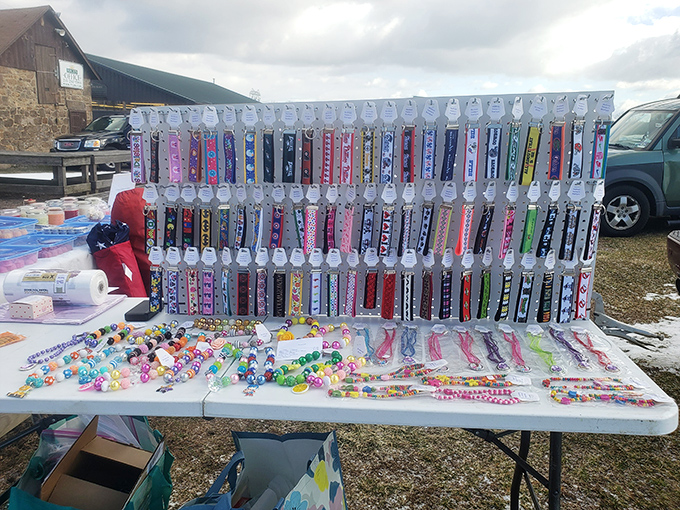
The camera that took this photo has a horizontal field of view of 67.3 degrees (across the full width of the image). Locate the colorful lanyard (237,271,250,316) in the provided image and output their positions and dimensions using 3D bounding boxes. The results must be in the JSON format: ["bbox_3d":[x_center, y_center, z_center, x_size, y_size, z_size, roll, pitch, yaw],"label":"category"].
[{"bbox_3d":[-0.279,0.111,1.476,0.034,0.140,0.012,3,14,0],"label":"colorful lanyard"}]

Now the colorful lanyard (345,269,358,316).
[{"bbox_3d":[0.033,0.109,1.431,0.034,0.139,0.014,4,14,7],"label":"colorful lanyard"}]

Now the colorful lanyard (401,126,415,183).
[{"bbox_3d":[0.175,-0.255,1.297,0.033,0.142,0.014,1,13,5],"label":"colorful lanyard"}]

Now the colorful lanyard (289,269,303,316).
[{"bbox_3d":[-0.124,0.109,1.453,0.034,0.141,0.014,5,14,7],"label":"colorful lanyard"}]

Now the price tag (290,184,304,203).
[{"bbox_3d":[-0.115,-0.164,1.367,0.044,0.055,0.005,3,13,12],"label":"price tag"}]

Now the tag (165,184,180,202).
[{"bbox_3d":[-0.464,-0.171,1.417,0.043,0.052,0.005,8,15,-9],"label":"tag"}]

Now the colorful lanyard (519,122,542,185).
[{"bbox_3d":[0.473,-0.249,1.260,0.034,0.150,0.014,6,14,9],"label":"colorful lanyard"}]

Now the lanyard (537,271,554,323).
[{"bbox_3d":[0.545,0.111,1.349,0.032,0.144,0.018,-3,15,-8],"label":"lanyard"}]

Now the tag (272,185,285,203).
[{"bbox_3d":[-0.164,-0.164,1.364,0.043,0.056,0.005,10,16,32],"label":"tag"}]

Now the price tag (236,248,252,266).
[{"bbox_3d":[-0.271,0.008,1.446,0.043,0.054,0.003,1,13,7],"label":"price tag"}]

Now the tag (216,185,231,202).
[{"bbox_3d":[-0.310,-0.163,1.367,0.040,0.051,0.004,-6,15,-17],"label":"tag"}]

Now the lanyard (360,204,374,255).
[{"bbox_3d":[0.071,-0.066,1.353,0.032,0.137,0.017,1,15,-3],"label":"lanyard"}]

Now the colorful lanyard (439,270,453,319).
[{"bbox_3d":[0.292,0.111,1.405,0.034,0.144,0.012,-2,15,-7],"label":"colorful lanyard"}]

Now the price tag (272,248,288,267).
[{"bbox_3d":[-0.168,0.007,1.433,0.043,0.052,0.005,0,13,8],"label":"price tag"}]

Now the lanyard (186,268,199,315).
[{"bbox_3d":[-0.430,0.110,1.495,0.034,0.145,0.012,1,13,7],"label":"lanyard"}]

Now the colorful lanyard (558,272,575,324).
[{"bbox_3d":[0.598,0.114,1.350,0.033,0.143,0.015,-3,14,-3],"label":"colorful lanyard"}]

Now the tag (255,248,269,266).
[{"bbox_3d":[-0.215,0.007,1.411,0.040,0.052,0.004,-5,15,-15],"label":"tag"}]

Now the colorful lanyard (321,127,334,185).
[{"bbox_3d":[-0.032,-0.256,1.329,0.034,0.142,0.014,4,14,7],"label":"colorful lanyard"}]

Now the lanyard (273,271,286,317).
[{"bbox_3d":[-0.175,0.111,1.464,0.034,0.138,0.012,1,13,7],"label":"lanyard"}]

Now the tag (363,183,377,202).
[{"bbox_3d":[0.077,-0.160,1.315,0.040,0.052,0.004,6,16,27],"label":"tag"}]

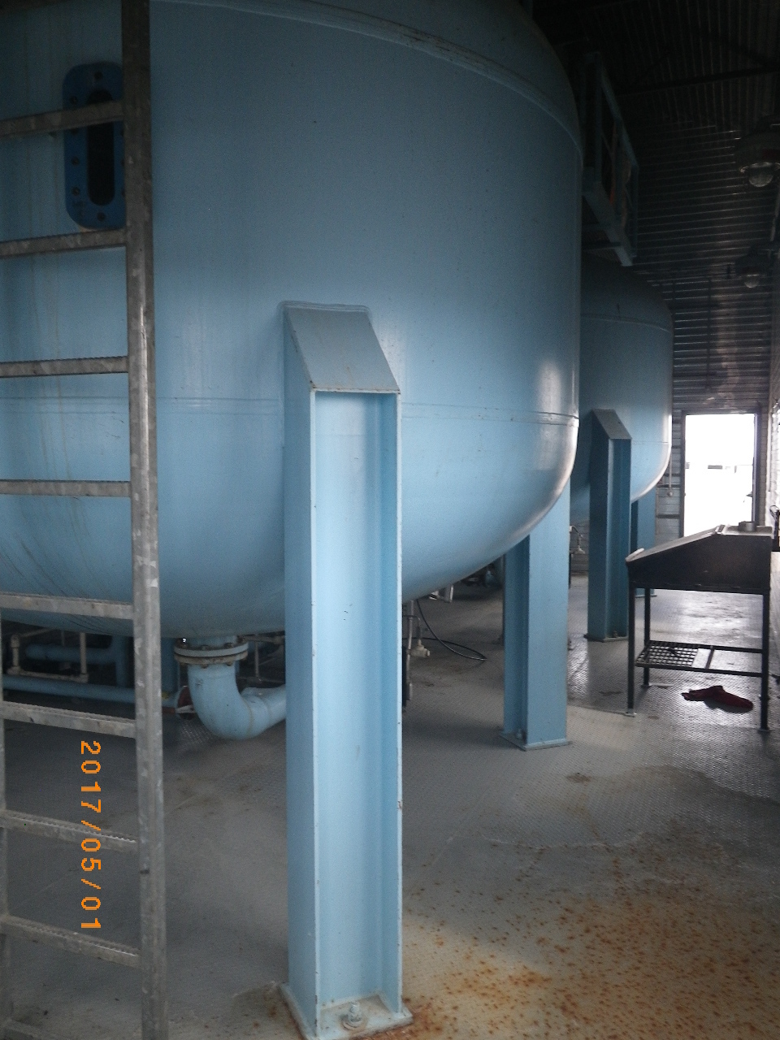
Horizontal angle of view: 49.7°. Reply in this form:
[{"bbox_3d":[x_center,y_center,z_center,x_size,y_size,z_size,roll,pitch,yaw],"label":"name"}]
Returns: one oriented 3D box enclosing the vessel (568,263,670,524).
[{"bbox_3d":[1.246,-1.359,8.905,3.318,3.010,3.318,2,4,22],"label":"vessel"}]

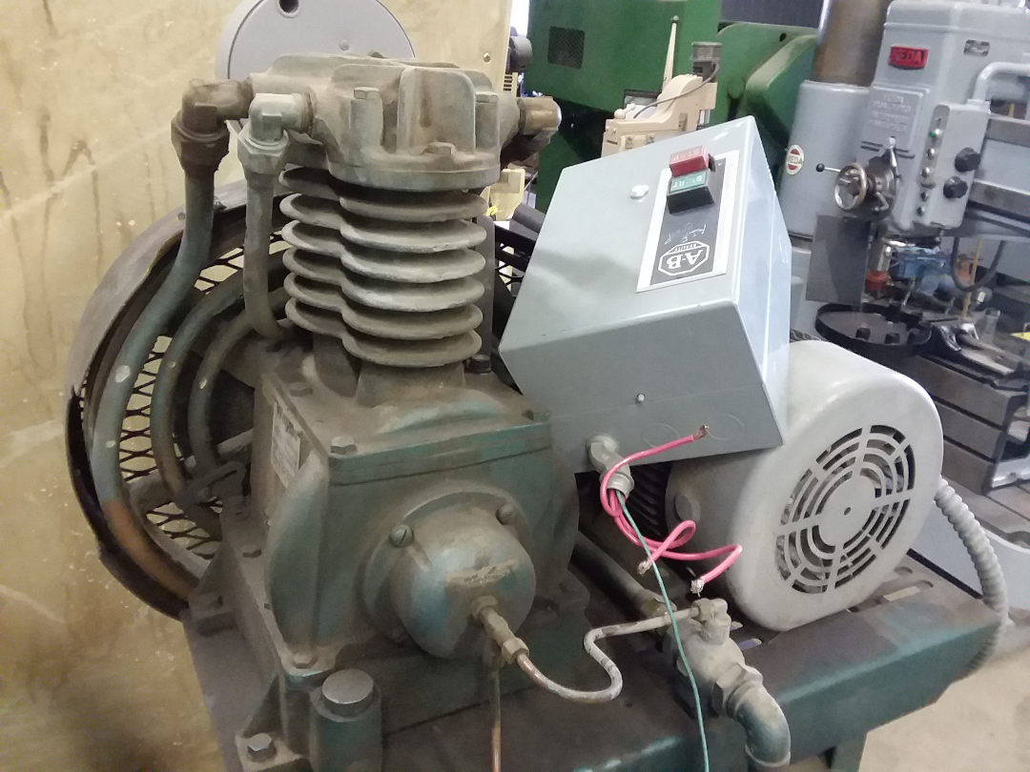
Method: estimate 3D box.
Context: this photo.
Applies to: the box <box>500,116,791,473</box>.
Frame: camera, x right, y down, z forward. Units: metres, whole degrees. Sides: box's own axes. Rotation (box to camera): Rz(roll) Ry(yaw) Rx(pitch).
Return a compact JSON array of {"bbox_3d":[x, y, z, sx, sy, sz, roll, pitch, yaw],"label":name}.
[{"bbox_3d":[0.129,-0.084,0.755,0.183,0.142,0.274,-10,39,26],"label":"box"}]

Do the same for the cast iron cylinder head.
[{"bbox_3d":[-0.091,-0.193,0.614,0.165,0.071,0.197,-8,25,-28],"label":"cast iron cylinder head"}]

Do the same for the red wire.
[{"bbox_3d":[0.117,0.087,0.637,0.105,0.110,0.090,5,22,0],"label":"red wire"}]

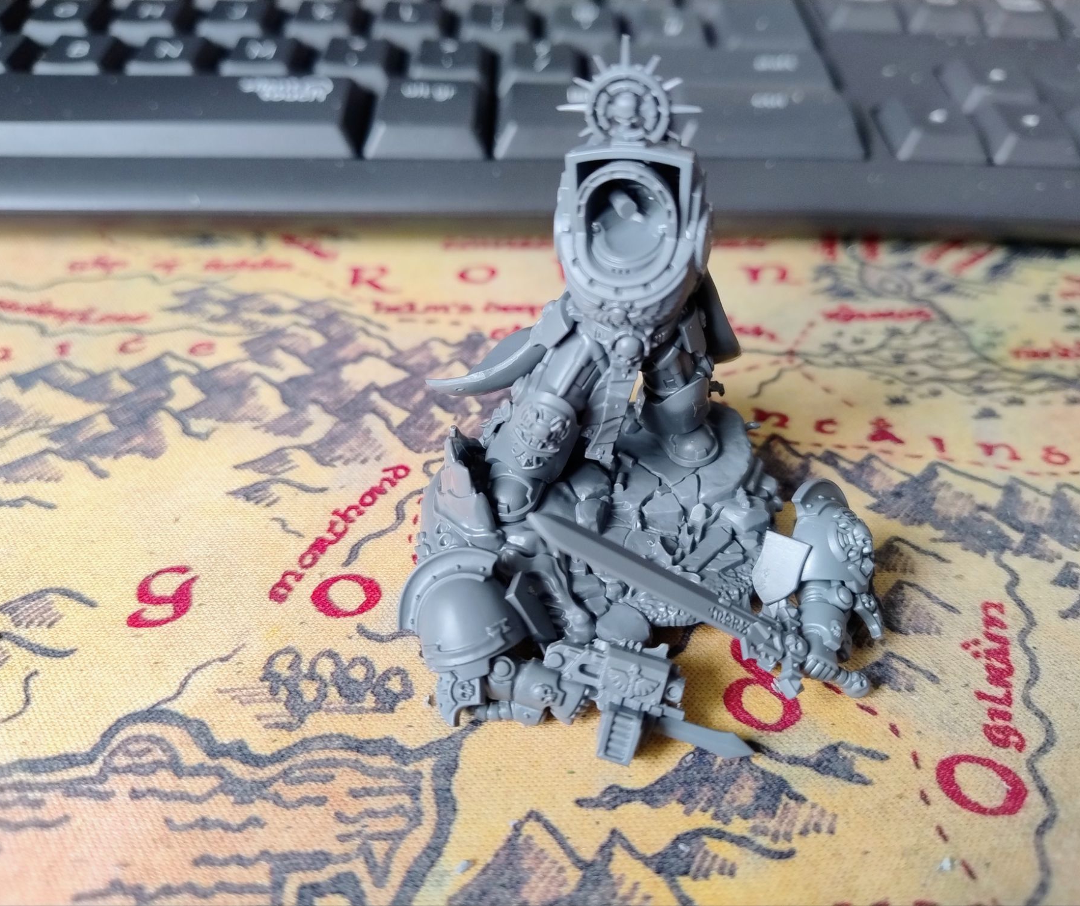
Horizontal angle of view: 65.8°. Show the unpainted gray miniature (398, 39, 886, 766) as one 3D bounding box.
[{"bbox_3d":[0.013,-0.006,0.081,0.054,0.057,0.051,5,45,3],"label":"unpainted gray miniature"}]

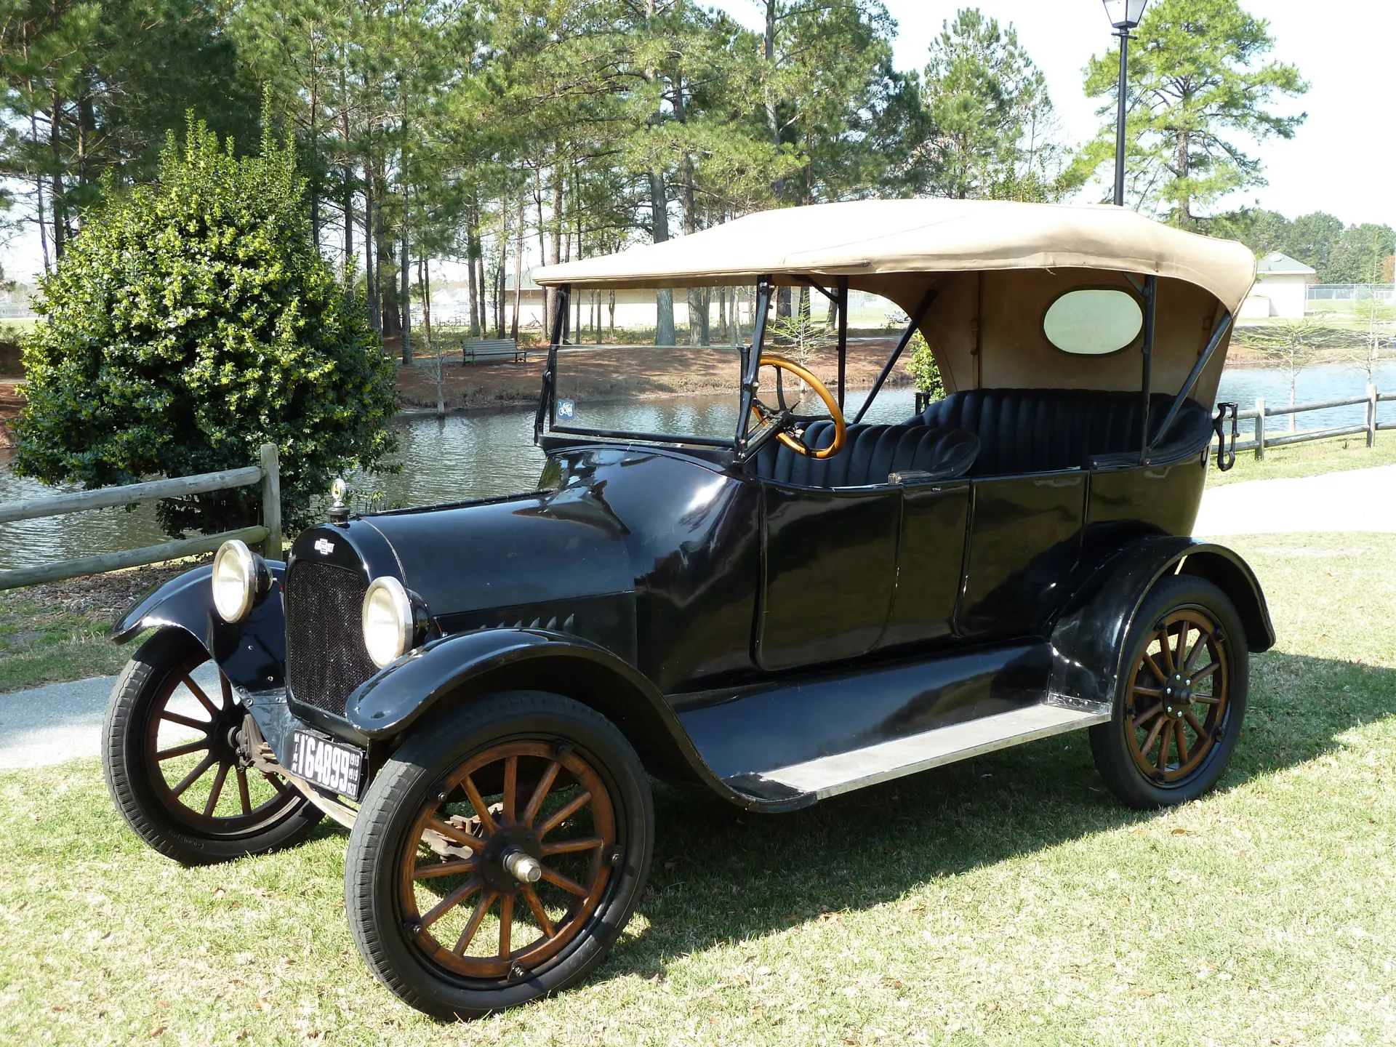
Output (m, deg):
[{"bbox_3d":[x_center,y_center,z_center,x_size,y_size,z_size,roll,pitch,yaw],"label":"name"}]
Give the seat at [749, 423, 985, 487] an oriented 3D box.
[{"bbox_3d":[0.376,-0.006,5.412,0.594,0.614,1.119,-6,9,-39],"label":"seat"}]

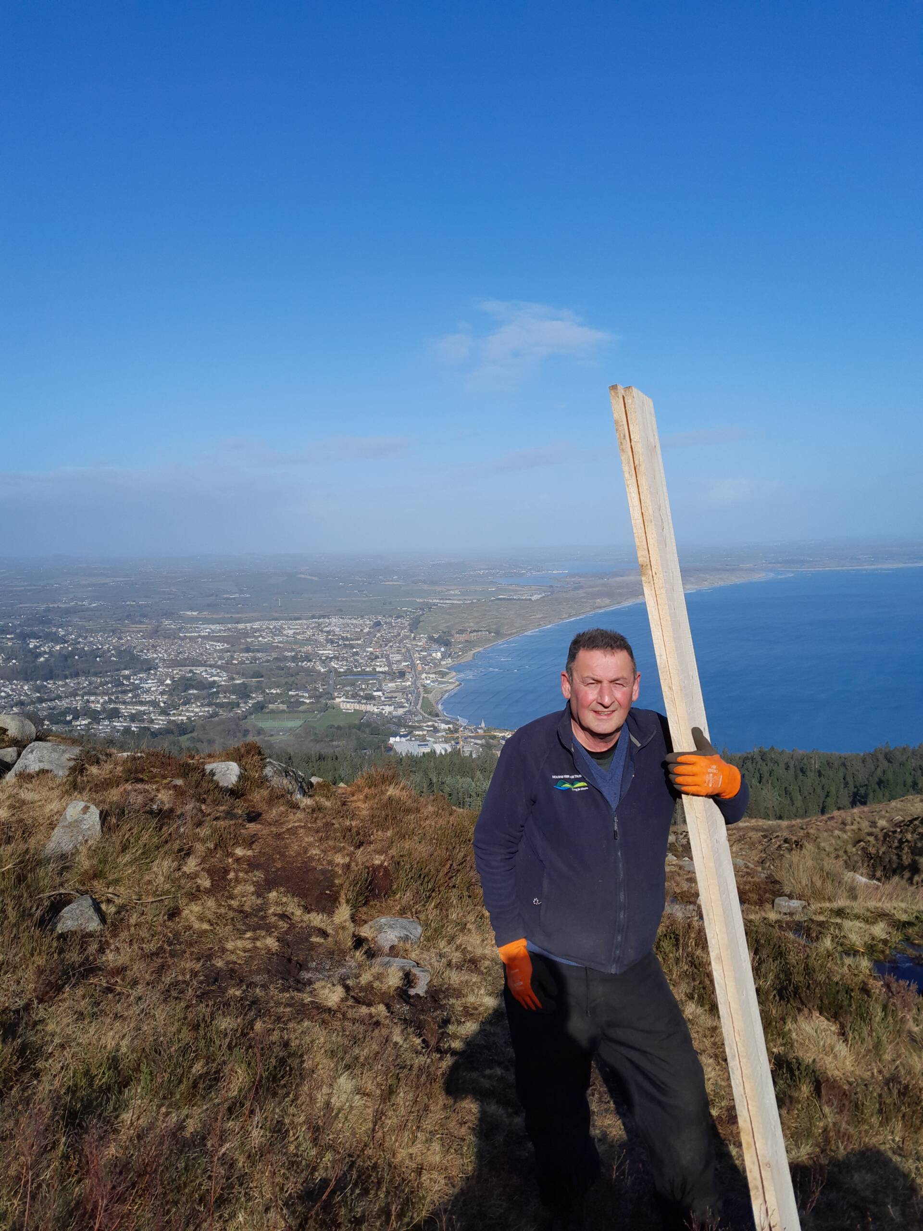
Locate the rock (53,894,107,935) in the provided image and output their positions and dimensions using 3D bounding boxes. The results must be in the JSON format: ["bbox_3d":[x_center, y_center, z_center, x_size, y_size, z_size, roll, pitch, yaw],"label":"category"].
[{"bbox_3d":[-1.841,1.438,4.446,0.250,0.145,0.200,-3,5,-23],"label":"rock"}]

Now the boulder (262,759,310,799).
[{"bbox_3d":[-1.326,1.232,6.985,0.370,0.270,0.310,-2,4,-11],"label":"boulder"}]

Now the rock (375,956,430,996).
[{"bbox_3d":[-0.242,1.488,3.810,0.230,0.110,0.190,-1,4,-4],"label":"rock"}]

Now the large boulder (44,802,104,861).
[{"bbox_3d":[-2.363,1.306,5.617,0.350,0.310,0.280,-3,5,-23],"label":"large boulder"}]

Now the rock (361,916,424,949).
[{"bbox_3d":[-0.318,1.461,4.251,0.280,0.120,0.220,-1,4,-5],"label":"rock"}]

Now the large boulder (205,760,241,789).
[{"bbox_3d":[-1.881,1.253,7.277,0.290,0.200,0.230,-2,4,-15],"label":"large boulder"}]

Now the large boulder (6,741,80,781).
[{"bbox_3d":[-3.425,1.191,7.561,0.590,0.280,0.420,-3,5,-25],"label":"large boulder"}]

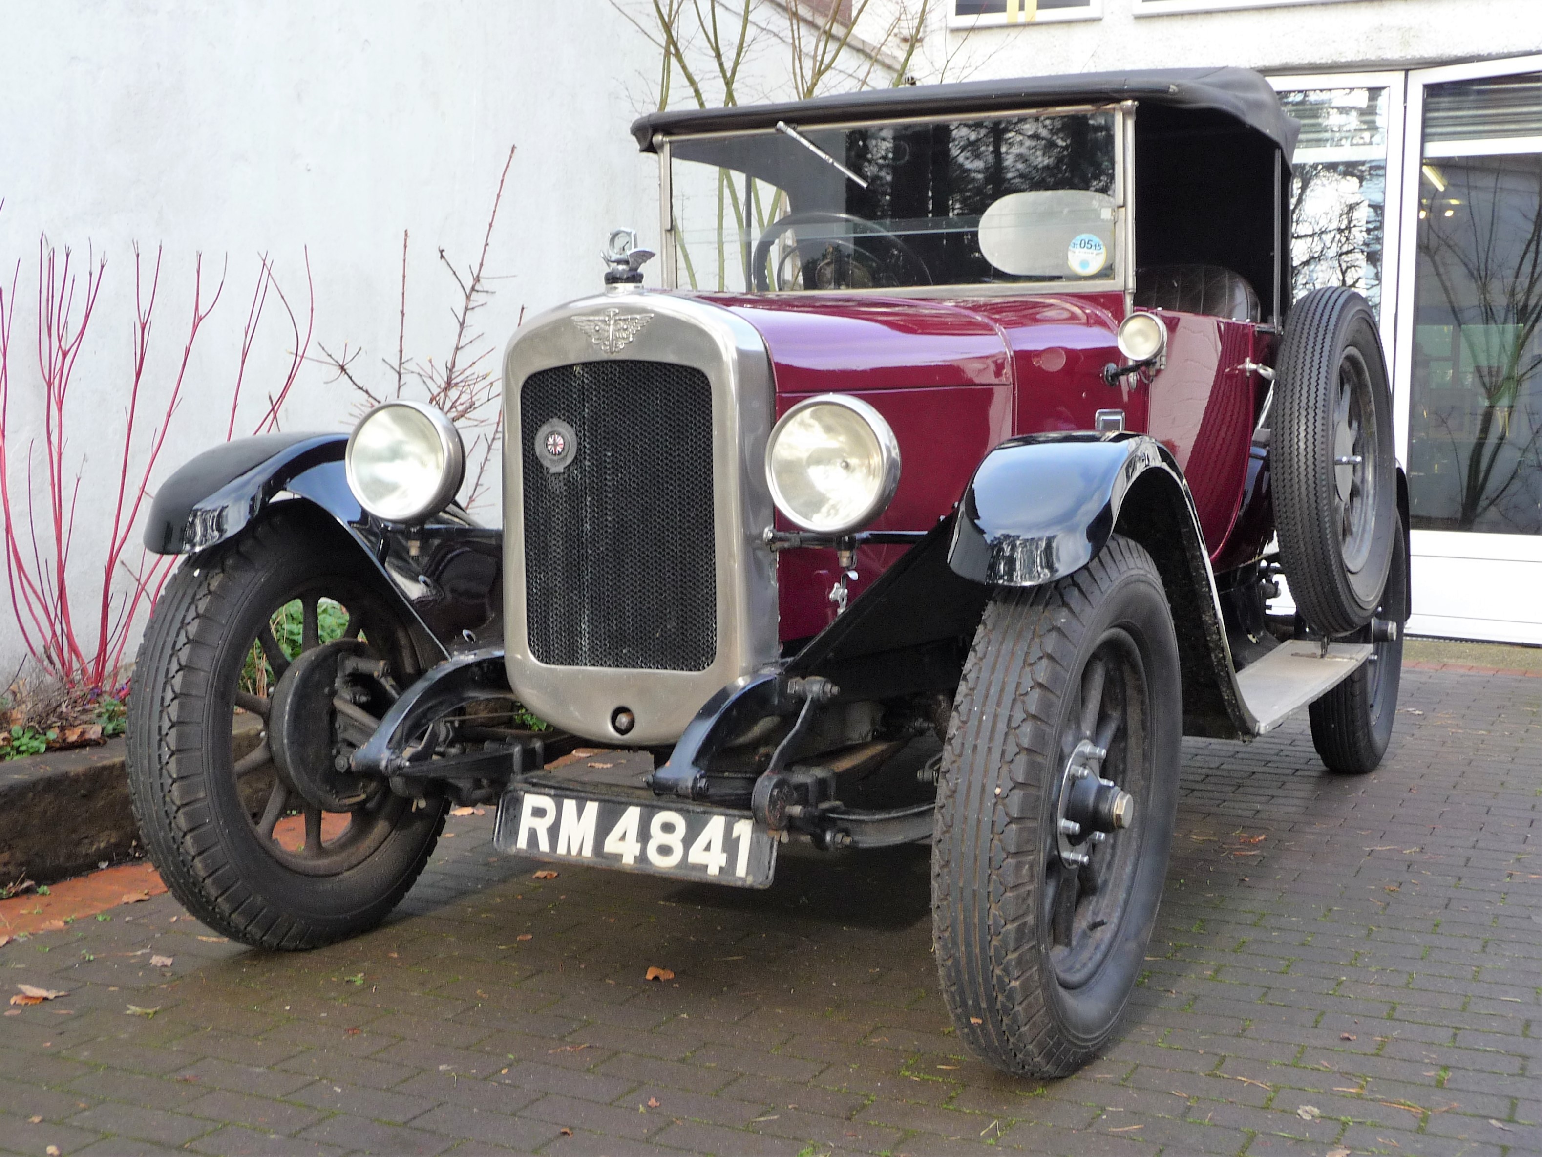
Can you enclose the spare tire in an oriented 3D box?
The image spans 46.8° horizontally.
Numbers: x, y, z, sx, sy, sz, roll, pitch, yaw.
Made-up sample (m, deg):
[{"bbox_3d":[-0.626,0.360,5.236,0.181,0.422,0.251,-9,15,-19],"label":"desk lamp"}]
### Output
[{"bbox_3d":[1.319,-0.268,4.152,0.148,0.800,0.800,-1,3,29],"label":"spare tire"}]

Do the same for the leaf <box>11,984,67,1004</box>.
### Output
[{"bbox_3d":[-1.195,0.678,2.905,0.090,0.026,0.060,0,4,-6],"label":"leaf"}]

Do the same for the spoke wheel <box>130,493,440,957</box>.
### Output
[{"bbox_3d":[-0.831,0.265,3.224,0.158,0.800,0.800,0,3,27],"label":"spoke wheel"}]

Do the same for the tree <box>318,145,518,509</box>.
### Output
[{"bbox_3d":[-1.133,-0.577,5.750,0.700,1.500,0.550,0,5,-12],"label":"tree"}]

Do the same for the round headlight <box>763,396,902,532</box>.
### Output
[{"bbox_3d":[0.112,-0.171,2.643,0.196,0.198,0.155,2,4,26],"label":"round headlight"}]

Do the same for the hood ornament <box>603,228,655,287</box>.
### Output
[{"bbox_3d":[-0.229,-0.508,2.810,0.095,0.092,0.058,2,4,26],"label":"hood ornament"}]

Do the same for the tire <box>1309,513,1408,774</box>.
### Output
[{"bbox_3d":[1.696,0.166,5.101,0.155,0.785,0.785,2,4,26],"label":"tire"}]

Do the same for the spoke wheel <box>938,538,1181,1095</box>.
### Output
[{"bbox_3d":[0.438,0.324,2.604,0.158,0.800,0.800,6,6,26],"label":"spoke wheel"}]

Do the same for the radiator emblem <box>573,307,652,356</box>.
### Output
[{"bbox_3d":[-0.247,-0.385,2.782,0.147,0.073,0.012,2,4,26],"label":"radiator emblem"}]

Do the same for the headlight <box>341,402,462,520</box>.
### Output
[{"bbox_3d":[-0.587,-0.196,2.990,0.196,0.198,0.155,2,4,26],"label":"headlight"}]

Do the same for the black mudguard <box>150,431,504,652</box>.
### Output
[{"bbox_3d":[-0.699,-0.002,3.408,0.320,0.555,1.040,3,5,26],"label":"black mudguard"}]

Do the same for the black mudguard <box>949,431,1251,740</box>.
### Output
[{"bbox_3d":[0.544,0.064,2.829,0.285,0.575,1.090,3,5,26],"label":"black mudguard"}]

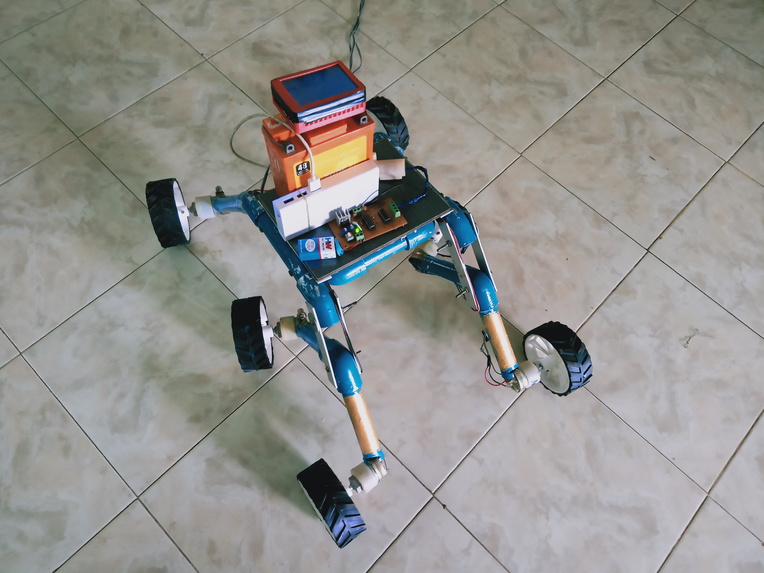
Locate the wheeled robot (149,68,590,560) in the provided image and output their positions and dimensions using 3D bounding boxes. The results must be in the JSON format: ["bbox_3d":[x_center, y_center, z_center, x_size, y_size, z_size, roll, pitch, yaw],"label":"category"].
[{"bbox_3d":[-0.034,-0.067,0.804,0.468,0.403,0.660,-28,70,-17],"label":"wheeled robot"}]

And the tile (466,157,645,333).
[{"bbox_3d":[0.284,-0.068,1.059,0.300,0.009,0.300,42,69,15],"label":"tile"}]

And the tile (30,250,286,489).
[{"bbox_3d":[-0.354,0.113,0.920,0.300,0.009,0.300,42,69,15],"label":"tile"}]

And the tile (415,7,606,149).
[{"bbox_3d":[0.279,-0.456,1.243,0.300,0.009,0.300,42,69,15],"label":"tile"}]

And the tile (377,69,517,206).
[{"bbox_3d":[0.068,-0.266,1.135,0.300,0.009,0.300,42,69,15],"label":"tile"}]

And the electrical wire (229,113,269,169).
[{"bbox_3d":[-0.156,-0.176,0.691,0.045,0.080,0.036,-28,70,-17],"label":"electrical wire"}]

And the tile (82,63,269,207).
[{"bbox_3d":[-0.359,-0.275,1.104,0.300,0.009,0.300,42,69,15],"label":"tile"}]

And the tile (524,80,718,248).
[{"bbox_3d":[0.495,-0.258,1.167,0.300,0.009,0.300,42,69,15],"label":"tile"}]

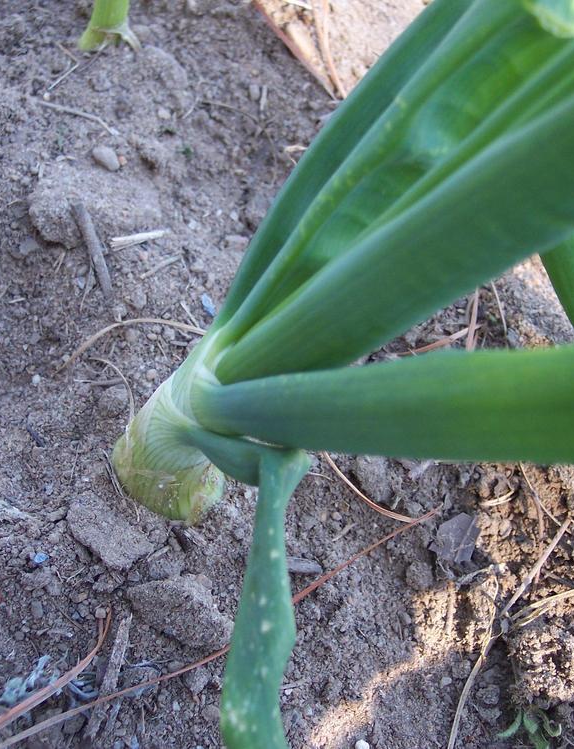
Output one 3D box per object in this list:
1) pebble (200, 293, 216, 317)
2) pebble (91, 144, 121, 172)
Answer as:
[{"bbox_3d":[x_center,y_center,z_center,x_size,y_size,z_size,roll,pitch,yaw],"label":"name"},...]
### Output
[{"bbox_3d":[-0.035,-0.031,0.483,0.006,0.004,0.012,-14,53,-16],"label":"pebble"},{"bbox_3d":[-0.089,-0.107,0.542,0.011,0.009,0.017,-24,56,-23],"label":"pebble"}]

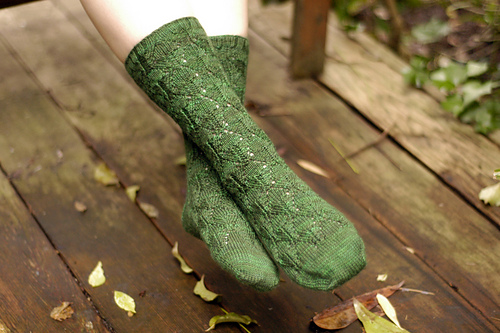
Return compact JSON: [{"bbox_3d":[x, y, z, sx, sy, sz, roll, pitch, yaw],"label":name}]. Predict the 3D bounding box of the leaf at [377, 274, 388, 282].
[{"bbox_3d":[0.181,0.150,1.418,0.013,0.004,0.015,8,35,12],"label":"leaf"}]

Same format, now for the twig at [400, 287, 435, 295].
[{"bbox_3d":[0.223,0.168,1.391,0.047,0.004,0.004,9,35,12],"label":"twig"}]

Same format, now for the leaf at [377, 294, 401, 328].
[{"bbox_3d":[0.183,0.189,1.353,0.017,0.007,0.072,-12,37,-18],"label":"leaf"}]

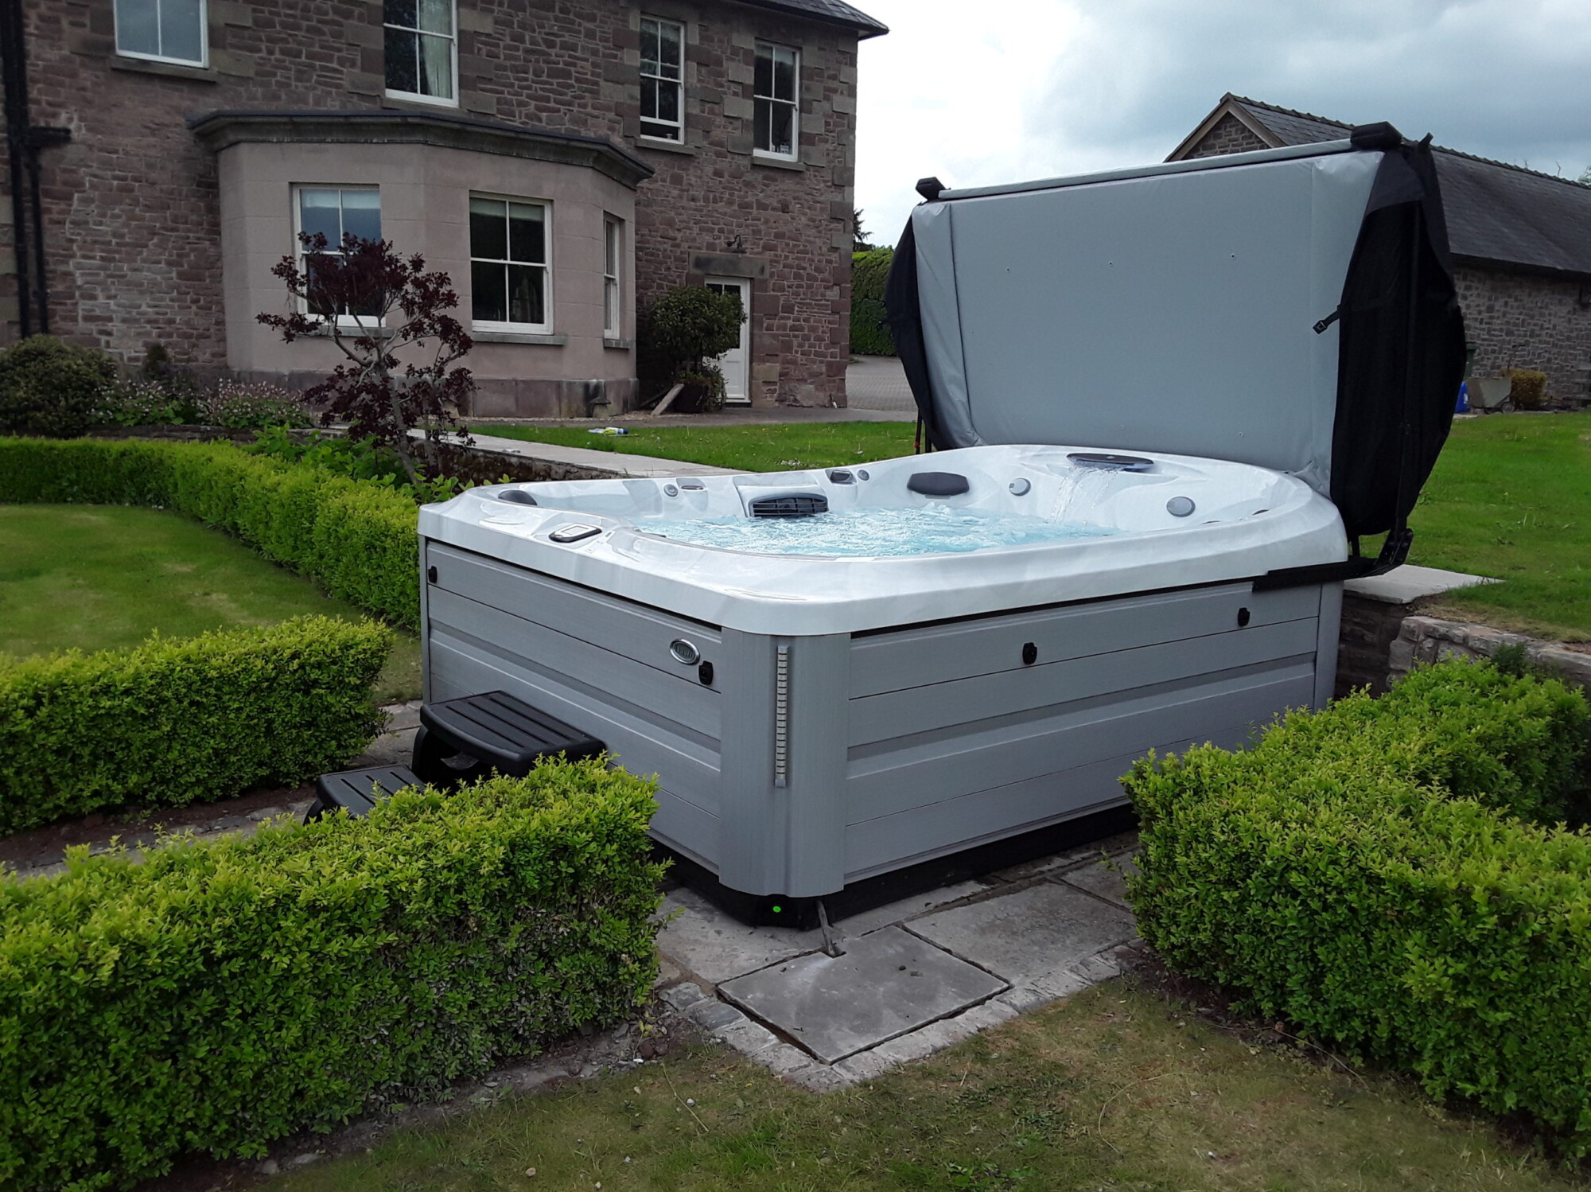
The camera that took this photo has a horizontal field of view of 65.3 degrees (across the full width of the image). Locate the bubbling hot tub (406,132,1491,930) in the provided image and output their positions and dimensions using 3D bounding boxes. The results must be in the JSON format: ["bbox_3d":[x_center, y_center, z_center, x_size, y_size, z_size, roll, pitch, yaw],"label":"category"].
[{"bbox_3d":[0.408,-0.535,4.391,2.916,2.138,2.389,-6,12,-37],"label":"bubbling hot tub"}]

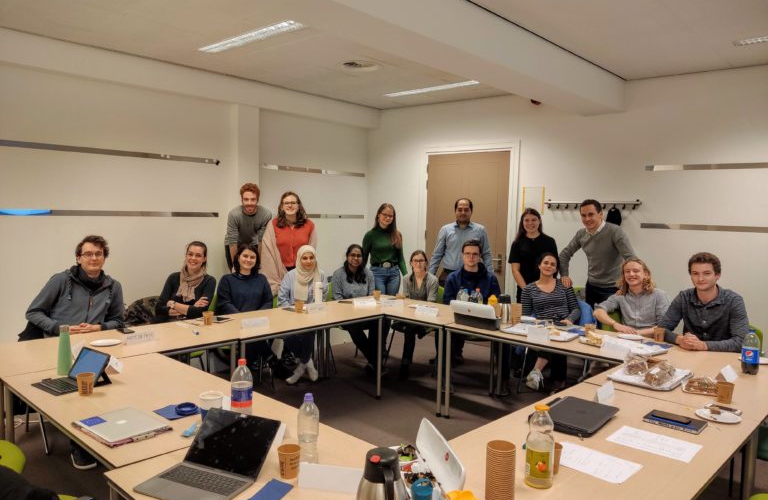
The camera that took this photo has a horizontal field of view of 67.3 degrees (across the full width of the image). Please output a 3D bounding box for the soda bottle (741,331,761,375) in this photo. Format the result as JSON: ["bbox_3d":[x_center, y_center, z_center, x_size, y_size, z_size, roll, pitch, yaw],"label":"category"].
[{"bbox_3d":[2.126,0.591,3.334,0.087,0.252,0.087,6,6,43],"label":"soda bottle"}]

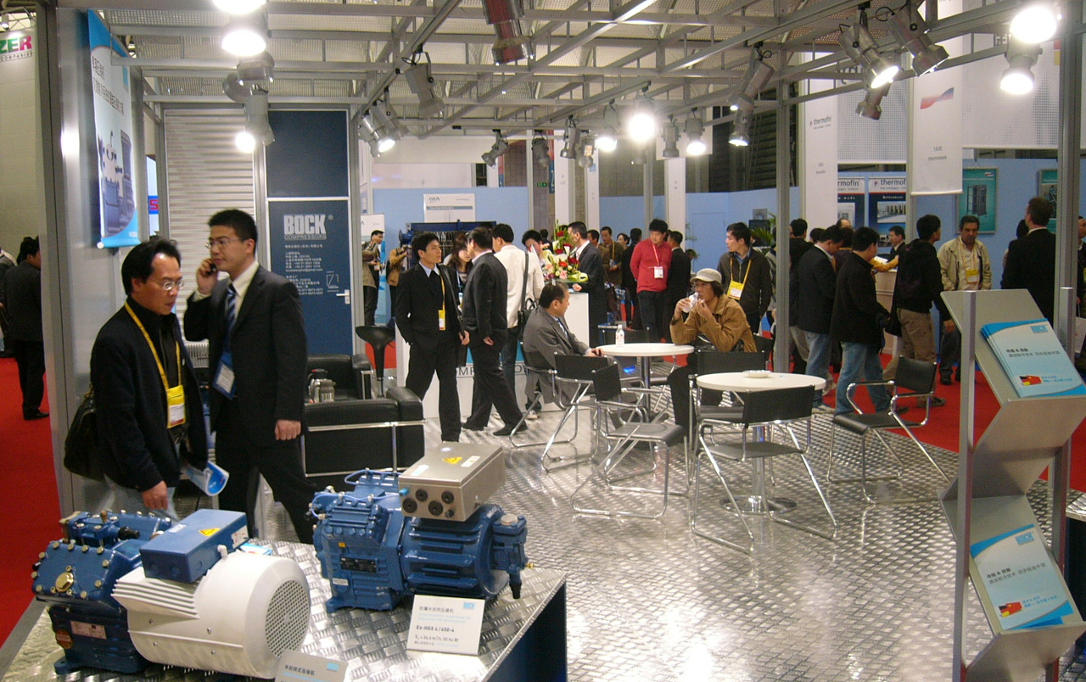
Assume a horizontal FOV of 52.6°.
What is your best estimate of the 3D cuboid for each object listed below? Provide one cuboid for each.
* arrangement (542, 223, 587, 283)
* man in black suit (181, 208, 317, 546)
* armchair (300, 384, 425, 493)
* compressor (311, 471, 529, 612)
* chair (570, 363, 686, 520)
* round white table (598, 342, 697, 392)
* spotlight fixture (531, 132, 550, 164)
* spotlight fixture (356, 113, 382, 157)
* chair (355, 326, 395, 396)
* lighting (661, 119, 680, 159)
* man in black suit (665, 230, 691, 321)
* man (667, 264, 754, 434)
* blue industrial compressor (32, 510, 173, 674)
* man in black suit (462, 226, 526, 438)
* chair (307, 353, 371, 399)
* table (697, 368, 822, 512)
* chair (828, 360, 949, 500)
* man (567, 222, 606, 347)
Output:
[{"bbox_3d":[0.204,-0.828,10.350,0.470,0.570,0.420,-2,6,-14],"label":"arrangement"},{"bbox_3d":[-1.242,0.330,4.653,0.520,1.766,0.560,-6,7,-41],"label":"man in black suit"},{"bbox_3d":[-1.224,0.670,6.994,0.880,0.650,0.720,-2,6,-14],"label":"armchair"},{"bbox_3d":[-0.372,0.622,3.465,0.670,0.380,0.430,1,6,17],"label":"compressor"},{"bbox_3d":[0.539,0.580,6.688,0.580,0.820,0.570,1,6,22],"label":"chair"},{"bbox_3d":[0.811,0.421,8.614,0.760,0.750,0.760,-1,6,0],"label":"round white table"},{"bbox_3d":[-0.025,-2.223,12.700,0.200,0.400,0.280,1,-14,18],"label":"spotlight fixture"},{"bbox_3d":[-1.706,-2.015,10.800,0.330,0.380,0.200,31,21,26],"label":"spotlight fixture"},{"bbox_3d":[-1.559,0.247,10.523,0.440,0.790,0.440,-1,6,0],"label":"chair"},{"bbox_3d":[1.482,-2.365,12.832,0.210,0.440,0.210,-2,6,-14],"label":"lighting"},{"bbox_3d":[1.640,-0.519,13.284,0.520,1.610,0.340,-6,8,-40],"label":"man in black suit"},{"bbox_3d":[1.350,0.094,8.803,0.680,1.349,0.520,-6,8,-44],"label":"man"},{"bbox_3d":[-1.160,0.695,3.101,0.330,0.410,0.430,1,6,19],"label":"blue industrial compressor"},{"bbox_3d":[-0.417,-0.087,9.085,0.480,1.705,0.500,2,7,30],"label":"man in black suit"},{"bbox_3d":[-1.874,0.469,9.016,0.880,0.650,0.720,-2,6,-14],"label":"chair"},{"bbox_3d":[1.300,0.620,6.603,0.775,0.750,0.775,-1,6,0],"label":"table"},{"bbox_3d":[2.192,0.535,6.897,0.580,0.820,0.570,-2,6,-10],"label":"chair"},{"bbox_3d":[0.443,-0.329,11.122,0.380,1.763,0.500,-1,6,3],"label":"man"}]

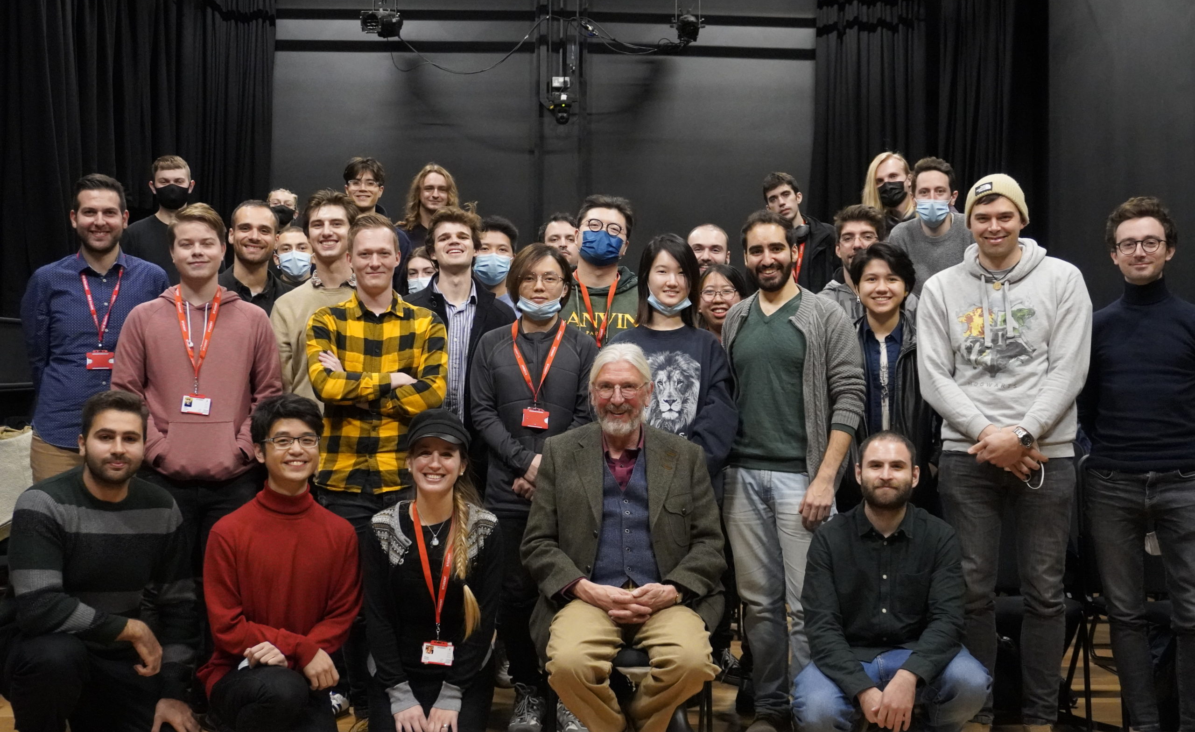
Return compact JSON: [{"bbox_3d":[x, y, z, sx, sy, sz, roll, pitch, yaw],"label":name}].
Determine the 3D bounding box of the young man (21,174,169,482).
[{"bbox_3d":[-1.673,0.320,4.409,0.510,1.917,0.340,0,-1,-21],"label":"young man"}]

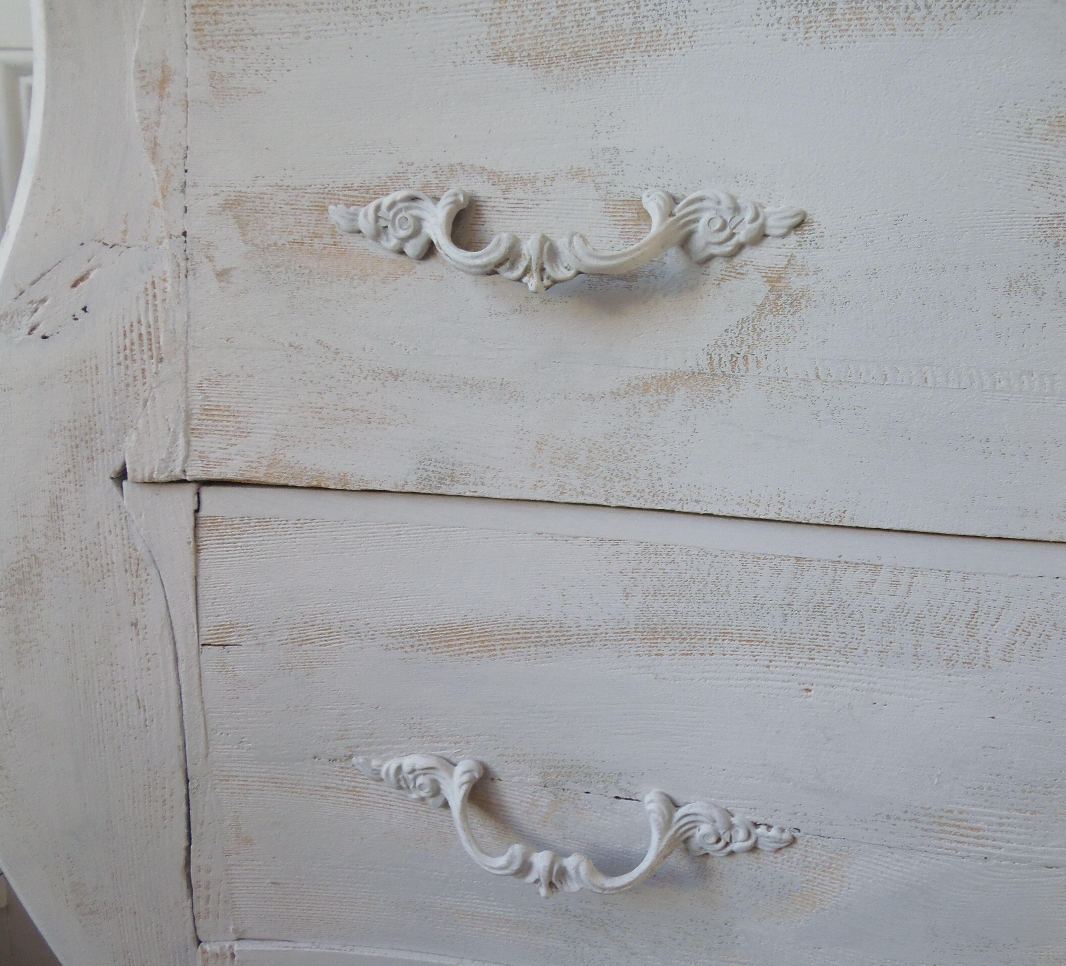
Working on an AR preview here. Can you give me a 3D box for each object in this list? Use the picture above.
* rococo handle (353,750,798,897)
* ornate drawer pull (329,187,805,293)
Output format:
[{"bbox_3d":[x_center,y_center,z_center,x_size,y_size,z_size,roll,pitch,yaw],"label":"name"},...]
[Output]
[{"bbox_3d":[0.007,0.125,0.347,0.164,0.035,0.025,5,18,16],"label":"rococo handle"},{"bbox_3d":[0.004,-0.080,0.322,0.164,0.035,0.025,4,10,14],"label":"ornate drawer pull"}]

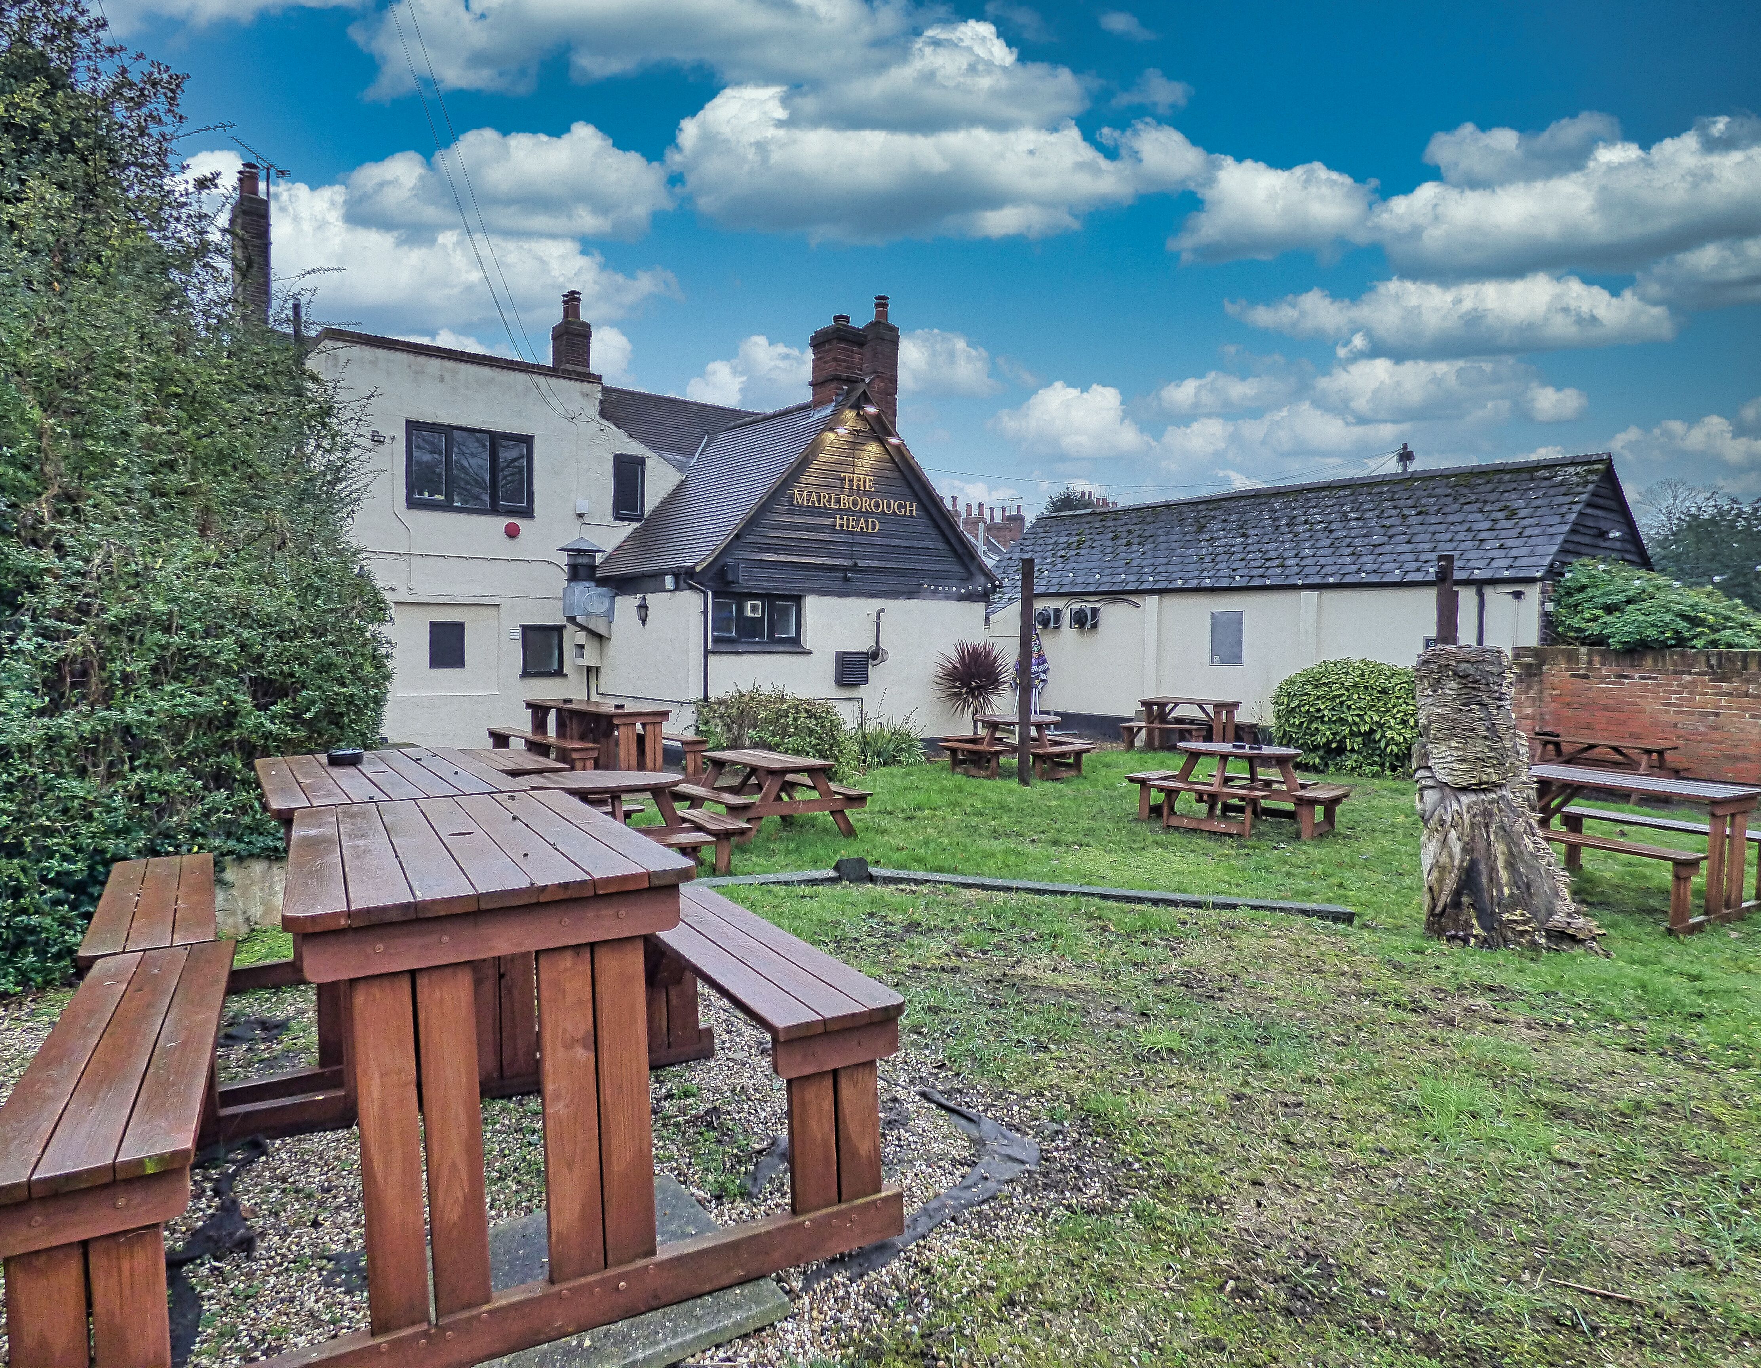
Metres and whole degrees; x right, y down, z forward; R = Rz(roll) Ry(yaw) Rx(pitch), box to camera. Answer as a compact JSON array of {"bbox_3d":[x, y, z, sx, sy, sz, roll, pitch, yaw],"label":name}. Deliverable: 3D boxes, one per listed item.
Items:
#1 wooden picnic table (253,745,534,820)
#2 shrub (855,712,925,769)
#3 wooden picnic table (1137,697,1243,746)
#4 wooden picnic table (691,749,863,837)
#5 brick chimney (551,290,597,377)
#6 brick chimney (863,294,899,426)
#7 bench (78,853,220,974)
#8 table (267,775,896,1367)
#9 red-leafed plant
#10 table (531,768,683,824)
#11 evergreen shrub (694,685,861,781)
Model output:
[{"bbox_3d":[-1.627,0.694,3.452,0.668,0.812,1.227,-2,4,-32],"label":"wooden picnic table"},{"bbox_3d":[0.123,0.745,13.950,0.780,0.720,0.680,-1,3,-39],"label":"shrub"},{"bbox_3d":[4.466,0.631,15.216,0.680,0.770,1.250,-1,3,-40],"label":"wooden picnic table"},{"bbox_3d":[-1.159,1.115,10.600,1.450,0.730,1.800,-2,2,-30],"label":"wooden picnic table"},{"bbox_3d":[-6.851,-7.753,23.400,0.620,1.950,0.740,-1,3,-39],"label":"brick chimney"},{"bbox_3d":[0.014,-6.160,20.200,0.470,2.500,0.550,-1,3,-39],"label":"brick chimney"},{"bbox_3d":[-2.171,0.879,3.183,0.286,0.478,1.213,-2,4,-32],"label":"bench"},{"bbox_3d":[-0.830,0.690,2.180,1.400,0.790,1.220,-3,3,-28],"label":"table"},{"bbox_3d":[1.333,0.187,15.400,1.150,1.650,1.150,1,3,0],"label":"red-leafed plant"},{"bbox_3d":[-1.992,1.057,7.710,1.830,0.730,1.830,-1,2,-29],"label":"table"},{"bbox_3d":[-1.199,0.579,12.400,1.850,1.080,1.050,-1,3,-39],"label":"evergreen shrub"}]

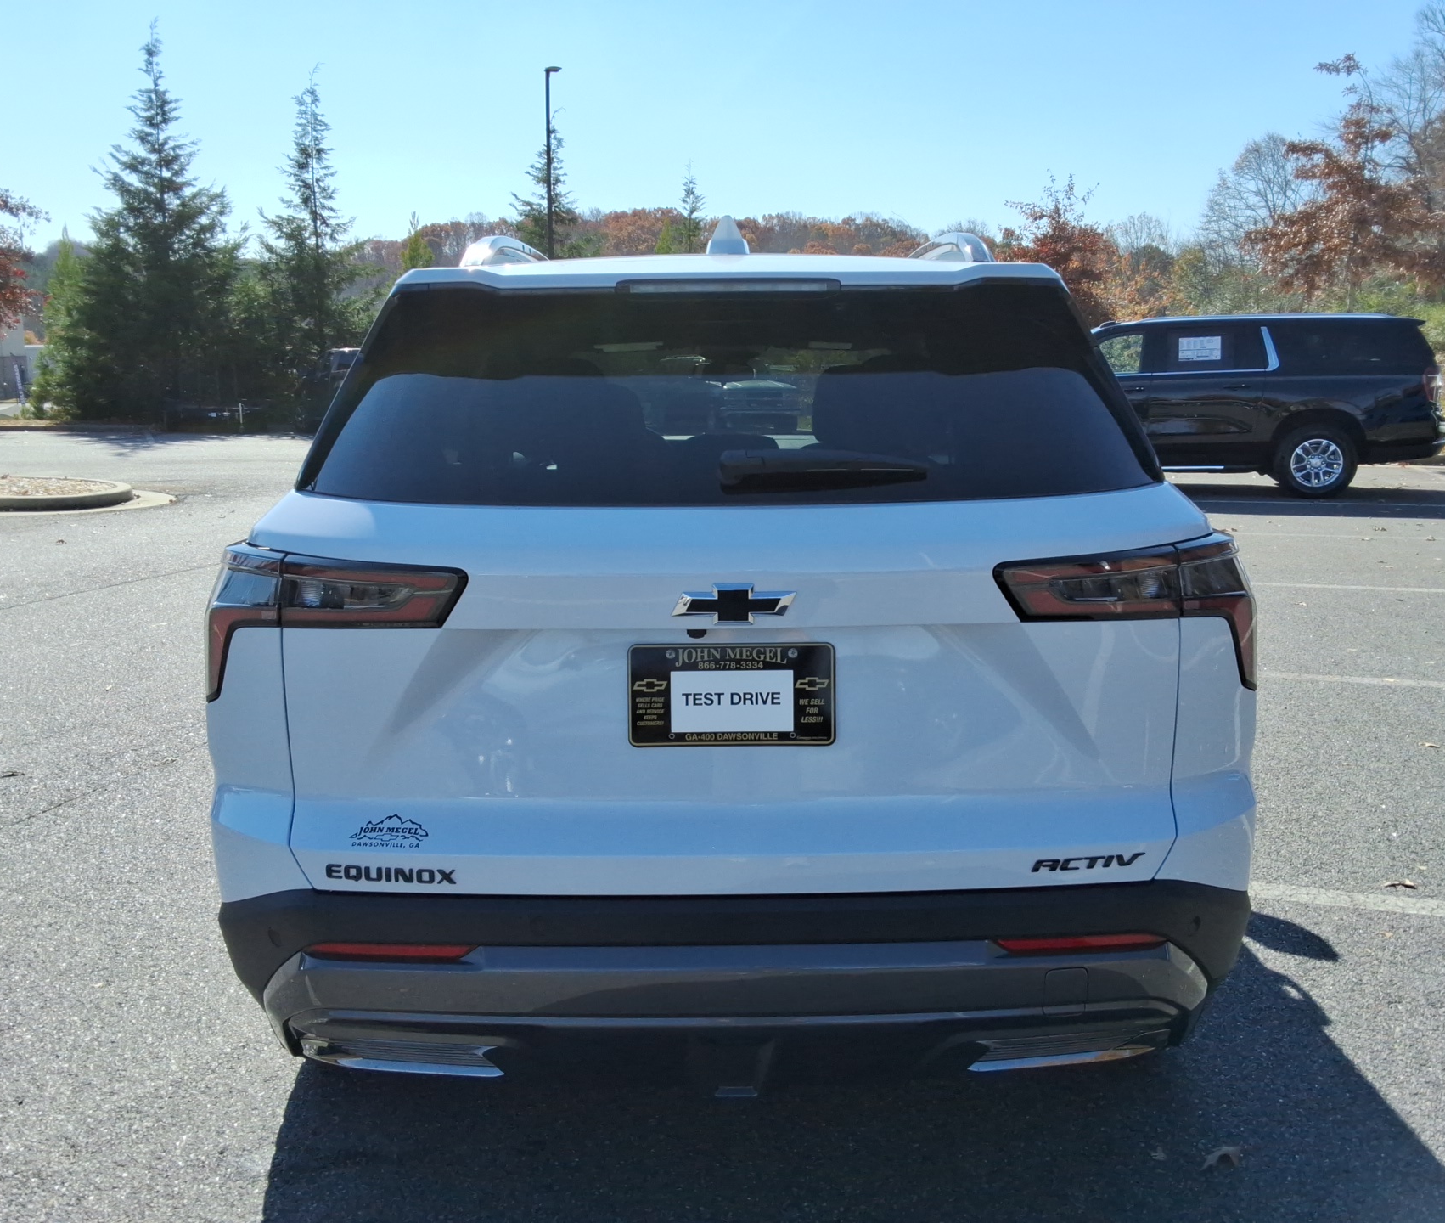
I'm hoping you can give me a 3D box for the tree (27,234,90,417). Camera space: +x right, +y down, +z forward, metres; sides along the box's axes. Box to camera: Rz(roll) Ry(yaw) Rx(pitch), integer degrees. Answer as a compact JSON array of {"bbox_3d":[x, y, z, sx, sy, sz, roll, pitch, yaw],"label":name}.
[{"bbox_3d":[-15.667,-6.788,31.285,1.750,4.400,1.750,0,11,0],"label":"tree"}]

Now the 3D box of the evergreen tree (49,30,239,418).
[{"bbox_3d":[-13.288,-8.770,30.406,4.500,8.800,4.500,0,11,0],"label":"evergreen tree"}]

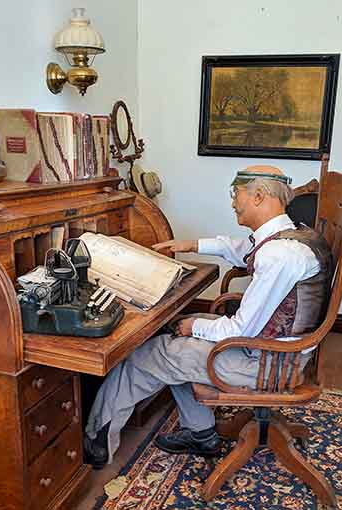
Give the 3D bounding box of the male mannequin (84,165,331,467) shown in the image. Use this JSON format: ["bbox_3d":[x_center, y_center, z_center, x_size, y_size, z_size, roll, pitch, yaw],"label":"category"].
[{"bbox_3d":[0.090,0.262,2.116,0.990,1.261,0.607,2,12,3],"label":"male mannequin"}]

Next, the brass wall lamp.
[{"bbox_3d":[-0.514,-1.102,2.898,0.316,0.454,0.271,5,13,19],"label":"brass wall lamp"}]

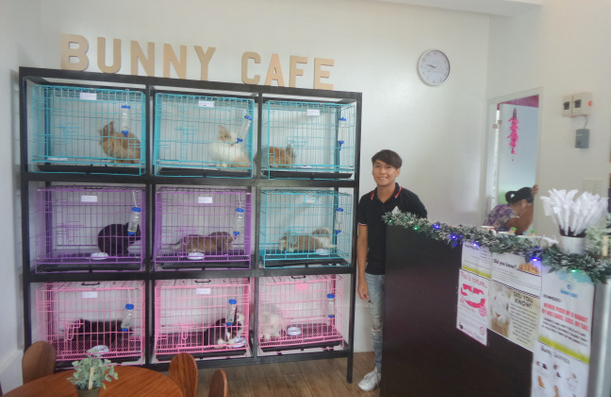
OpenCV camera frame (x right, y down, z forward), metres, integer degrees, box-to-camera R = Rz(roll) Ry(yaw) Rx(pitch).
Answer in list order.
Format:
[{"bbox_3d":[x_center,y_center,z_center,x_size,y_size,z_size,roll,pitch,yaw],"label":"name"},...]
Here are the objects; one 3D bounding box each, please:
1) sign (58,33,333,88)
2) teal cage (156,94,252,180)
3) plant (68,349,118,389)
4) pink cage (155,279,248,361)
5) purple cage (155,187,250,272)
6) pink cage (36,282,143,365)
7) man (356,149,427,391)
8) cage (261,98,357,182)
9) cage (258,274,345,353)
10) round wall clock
[{"bbox_3d":[-0.629,-0.847,2.694,1.682,0.209,0.025,1,4,-12],"label":"sign"},{"bbox_3d":[-0.688,-0.408,2.929,0.609,0.511,0.390,1,4,-14],"label":"teal cage"},{"bbox_3d":[-0.700,0.571,1.397,0.157,0.152,0.150,1,4,-12],"label":"plant"},{"bbox_3d":[-0.727,0.824,3.029,0.609,0.511,0.390,1,4,-13],"label":"pink cage"},{"bbox_3d":[-0.711,0.209,2.990,0.609,0.511,0.390,1,4,-13],"label":"purple cage"},{"bbox_3d":[-1.393,0.812,2.858,0.609,0.511,0.390,1,4,-13],"label":"pink cage"},{"bbox_3d":[0.602,0.503,2.978,0.480,1.666,0.300,4,4,28],"label":"man"},{"bbox_3d":[0.002,-0.396,3.070,0.609,0.511,0.390,1,4,-15],"label":"cage"},{"bbox_3d":[-0.056,0.816,3.148,0.609,0.511,0.390,1,4,-11],"label":"cage"},{"bbox_3d":[1.058,-1.075,3.485,0.297,0.297,0.040,1,4,-12],"label":"round wall clock"}]

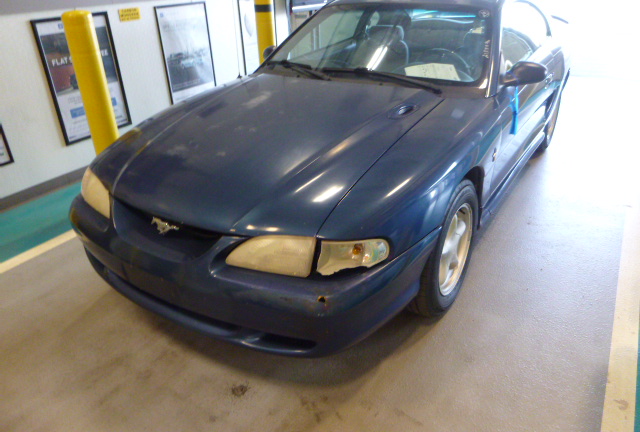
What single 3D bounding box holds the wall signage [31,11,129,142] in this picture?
[{"bbox_3d":[-1.804,-1.058,3.572,0.025,0.887,0.600,16,32,29],"label":"wall signage"}]

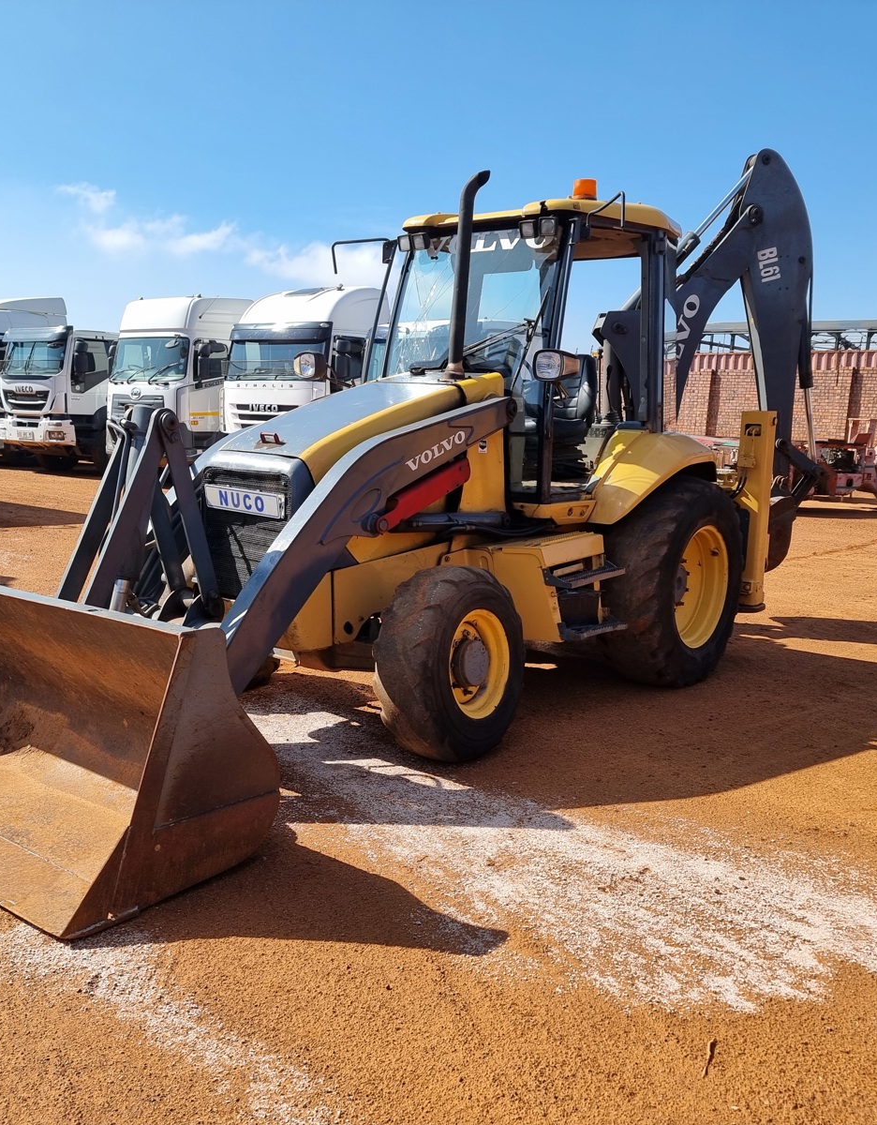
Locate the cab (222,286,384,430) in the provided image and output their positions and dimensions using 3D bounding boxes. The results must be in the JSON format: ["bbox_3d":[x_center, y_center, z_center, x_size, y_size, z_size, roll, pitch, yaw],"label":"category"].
[{"bbox_3d":[-2.396,-3.662,19.915,2.500,3.050,2.250,8,10,32],"label":"cab"}]

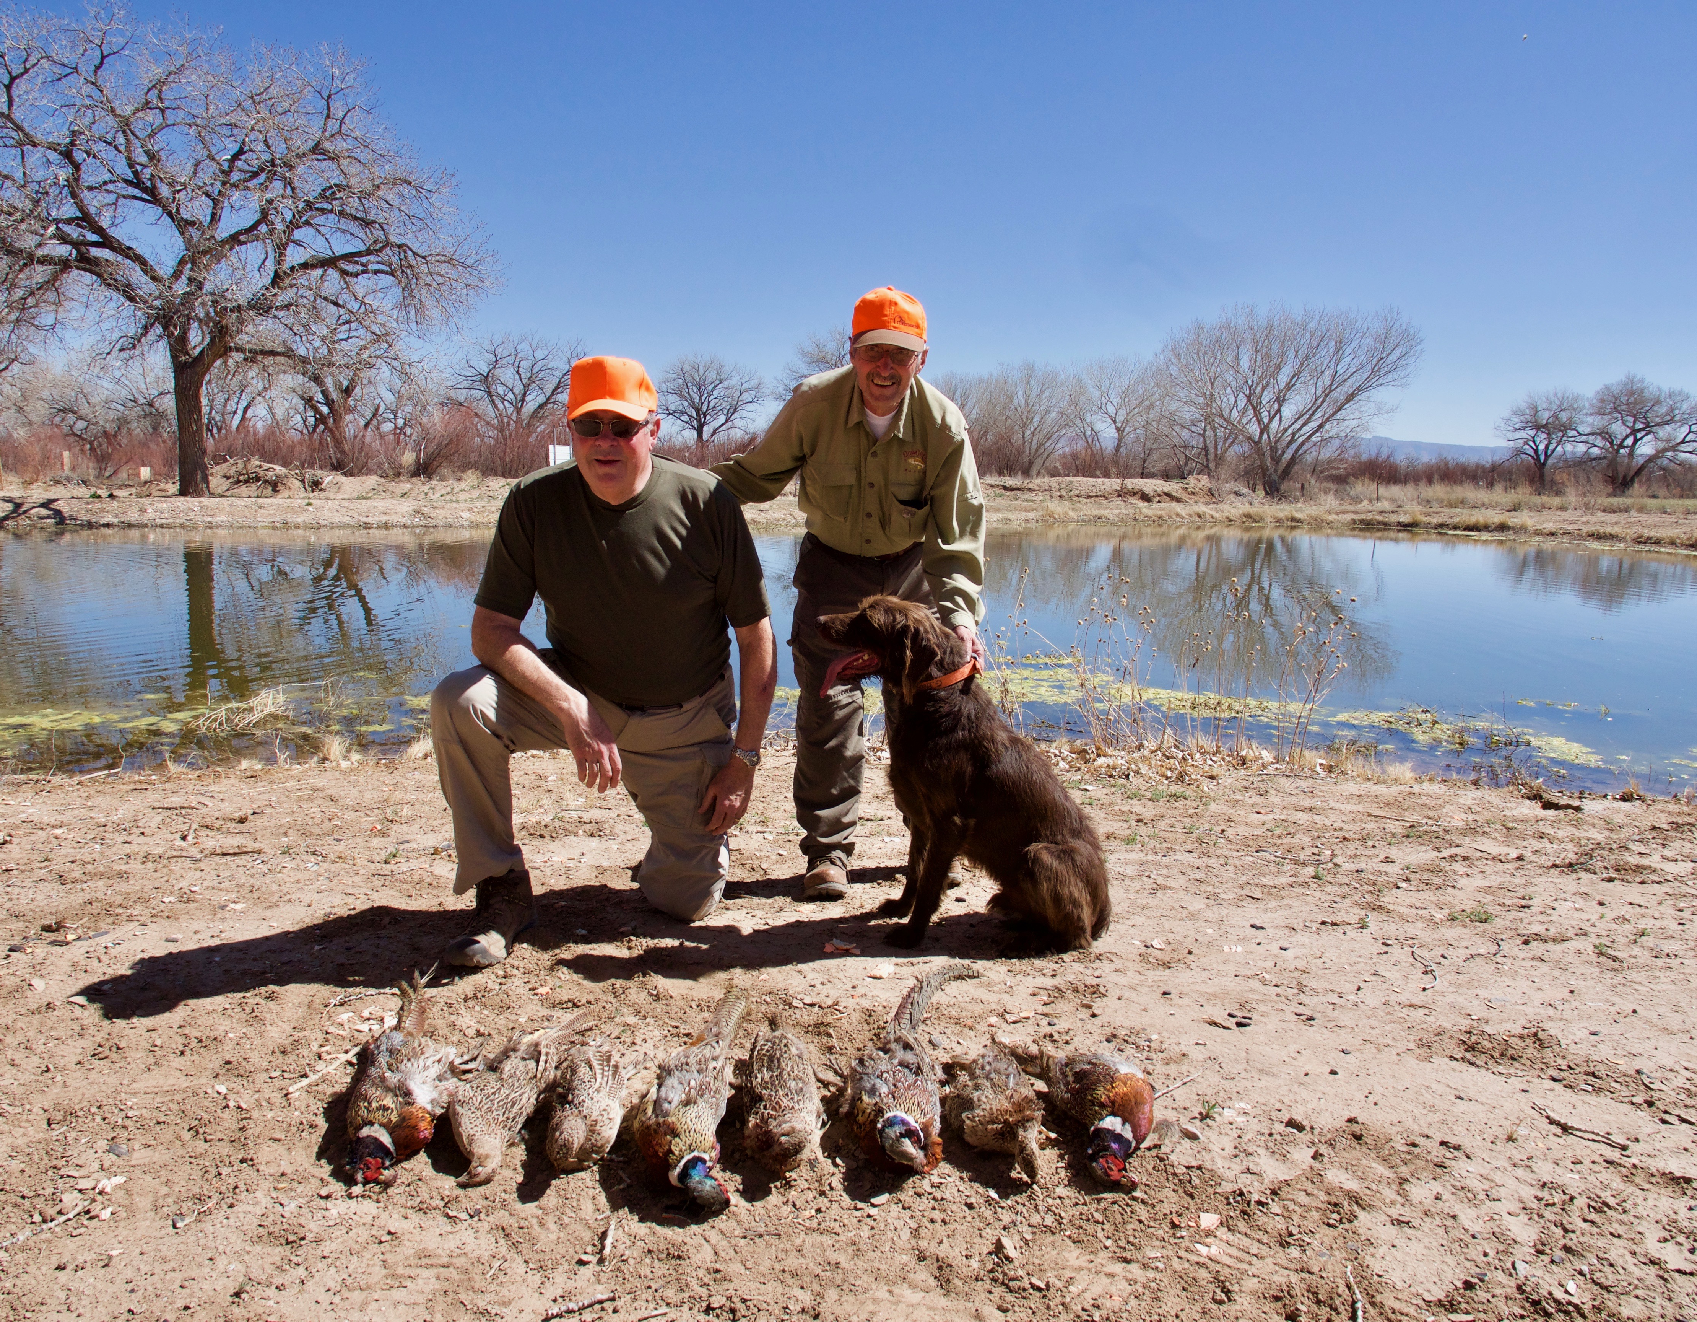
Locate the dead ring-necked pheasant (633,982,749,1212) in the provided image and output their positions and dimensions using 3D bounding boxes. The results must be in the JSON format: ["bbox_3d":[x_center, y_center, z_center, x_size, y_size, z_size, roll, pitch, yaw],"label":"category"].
[{"bbox_3d":[-0.225,0.680,2.072,0.170,0.120,0.710,0,9,-2],"label":"dead ring-necked pheasant"}]

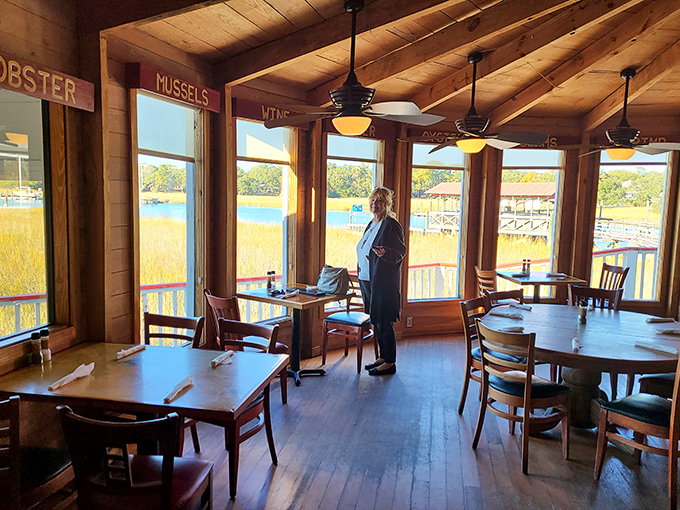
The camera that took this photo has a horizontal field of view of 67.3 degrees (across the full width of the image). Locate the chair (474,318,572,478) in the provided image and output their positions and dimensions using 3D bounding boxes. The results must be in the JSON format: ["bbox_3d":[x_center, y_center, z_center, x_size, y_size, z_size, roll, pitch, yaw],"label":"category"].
[{"bbox_3d":[1.155,0.843,3.231,0.460,0.860,0.440,-2,7,-34],"label":"chair"}]

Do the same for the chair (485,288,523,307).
[{"bbox_3d":[1.474,0.740,4.222,0.430,0.860,0.480,-1,6,-19],"label":"chair"}]

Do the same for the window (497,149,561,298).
[{"bbox_3d":[2.322,-0.355,6.270,0.770,1.810,0.120,1,6,-6],"label":"window"}]

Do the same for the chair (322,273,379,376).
[{"bbox_3d":[0.129,0.634,4.935,0.430,0.860,0.480,5,7,30],"label":"chair"}]

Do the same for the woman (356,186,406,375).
[{"bbox_3d":[0.402,0.235,4.772,0.400,1.700,0.480,-2,7,-29],"label":"woman"}]

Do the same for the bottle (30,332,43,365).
[{"bbox_3d":[-1.494,0.455,2.522,0.052,0.155,0.052,-2,7,-31],"label":"bottle"}]

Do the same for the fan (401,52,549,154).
[{"bbox_3d":[1.122,-1.274,4.293,1.280,0.821,1.280,1,6,0],"label":"fan"}]

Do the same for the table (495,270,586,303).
[{"bbox_3d":[2.345,0.643,6.037,0.760,0.760,0.760,1,6,-4],"label":"table"}]

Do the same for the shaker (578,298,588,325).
[{"bbox_3d":[1.735,0.404,3.633,0.055,0.165,0.055,4,7,26],"label":"shaker"}]

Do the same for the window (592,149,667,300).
[{"bbox_3d":[3.492,-0.323,6.214,0.796,1.813,0.100,1,6,-2],"label":"window"}]

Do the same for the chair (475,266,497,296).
[{"bbox_3d":[1.877,0.585,6.003,0.470,0.860,0.430,0,6,-13],"label":"chair"}]

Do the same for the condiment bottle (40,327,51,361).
[{"bbox_3d":[-1.460,0.446,2.535,0.046,0.155,0.046,1,6,0],"label":"condiment bottle"}]

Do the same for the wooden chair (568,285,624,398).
[{"bbox_3d":[2.173,0.735,4.459,0.440,0.880,0.480,5,7,32],"label":"wooden chair"}]

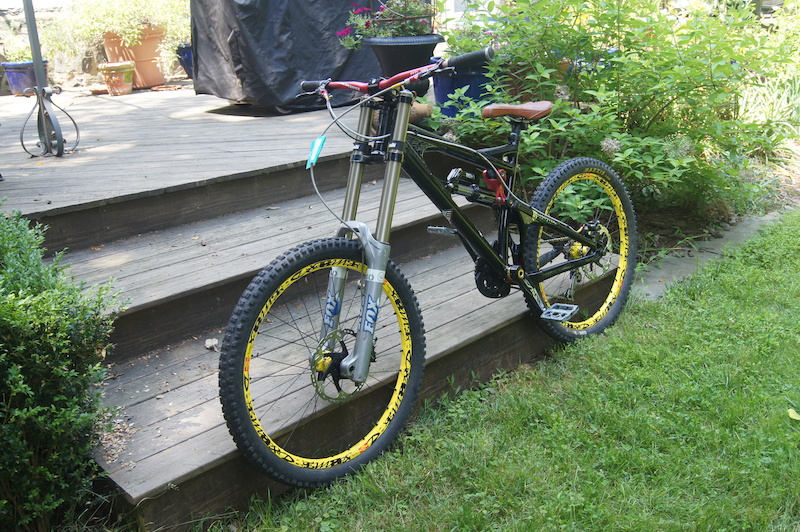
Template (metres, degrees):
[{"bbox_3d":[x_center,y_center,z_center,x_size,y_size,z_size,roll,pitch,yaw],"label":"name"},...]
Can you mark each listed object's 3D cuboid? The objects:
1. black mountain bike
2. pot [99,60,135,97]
[{"bbox_3d":[0.214,-0.093,2.315,1.850,1.100,0.770,-20,17,-38],"label":"black mountain bike"},{"bbox_3d":[-2.414,-1.595,6.250,0.310,0.285,0.310,-1,19,0],"label":"pot"}]

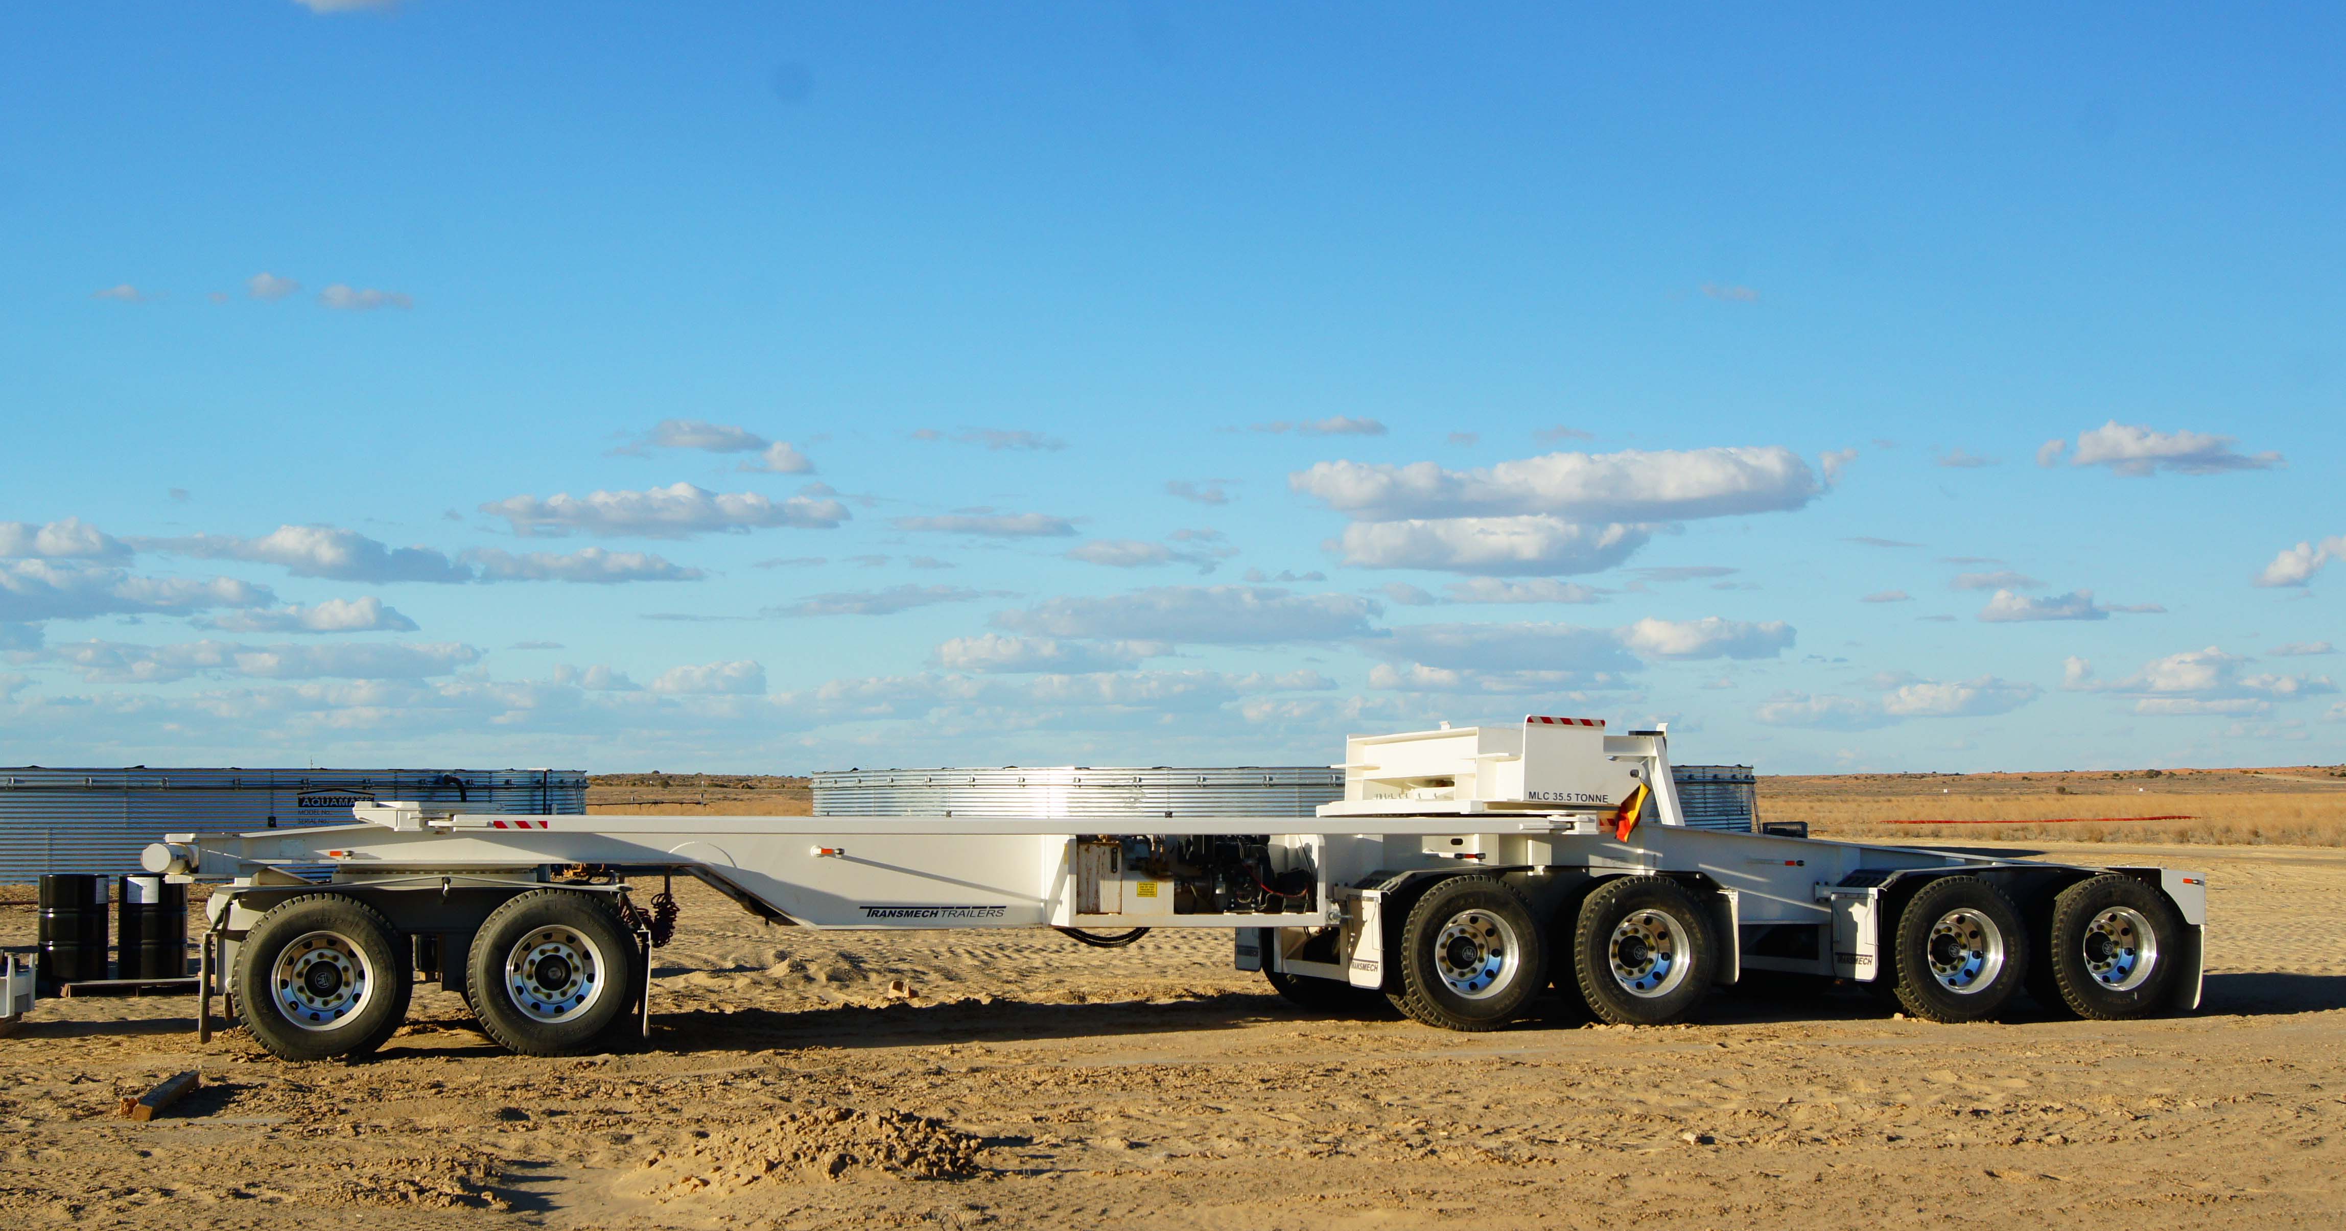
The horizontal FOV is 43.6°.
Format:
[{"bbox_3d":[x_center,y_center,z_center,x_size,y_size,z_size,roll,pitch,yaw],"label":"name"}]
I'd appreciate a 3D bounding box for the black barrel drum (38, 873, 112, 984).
[{"bbox_3d":[-9.530,2.700,25.400,0.585,0.885,0.585,0,-3,0],"label":"black barrel drum"}]

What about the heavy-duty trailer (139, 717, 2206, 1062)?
[{"bbox_3d":[0.240,1.805,20.750,14.000,2.120,3.200,1,-3,-16],"label":"heavy-duty trailer"}]

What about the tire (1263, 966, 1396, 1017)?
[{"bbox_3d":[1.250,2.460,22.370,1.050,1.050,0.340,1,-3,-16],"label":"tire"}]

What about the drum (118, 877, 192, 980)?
[{"bbox_3d":[-8.950,2.730,25.750,0.585,0.885,0.585,0,-3,0],"label":"drum"}]

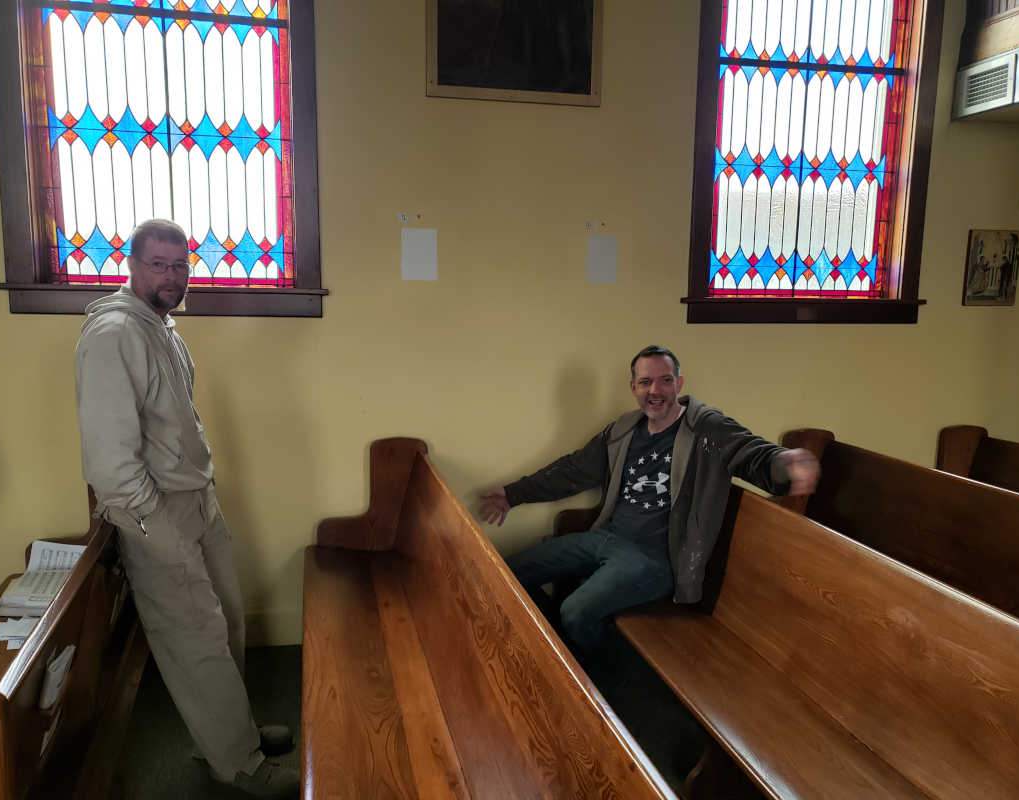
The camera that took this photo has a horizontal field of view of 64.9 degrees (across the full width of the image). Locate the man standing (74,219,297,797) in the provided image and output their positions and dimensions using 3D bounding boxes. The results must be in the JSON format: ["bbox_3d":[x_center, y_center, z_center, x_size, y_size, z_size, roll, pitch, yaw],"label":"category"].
[{"bbox_3d":[-0.912,0.345,2.344,0.563,1.706,0.513,2,8,7],"label":"man standing"}]

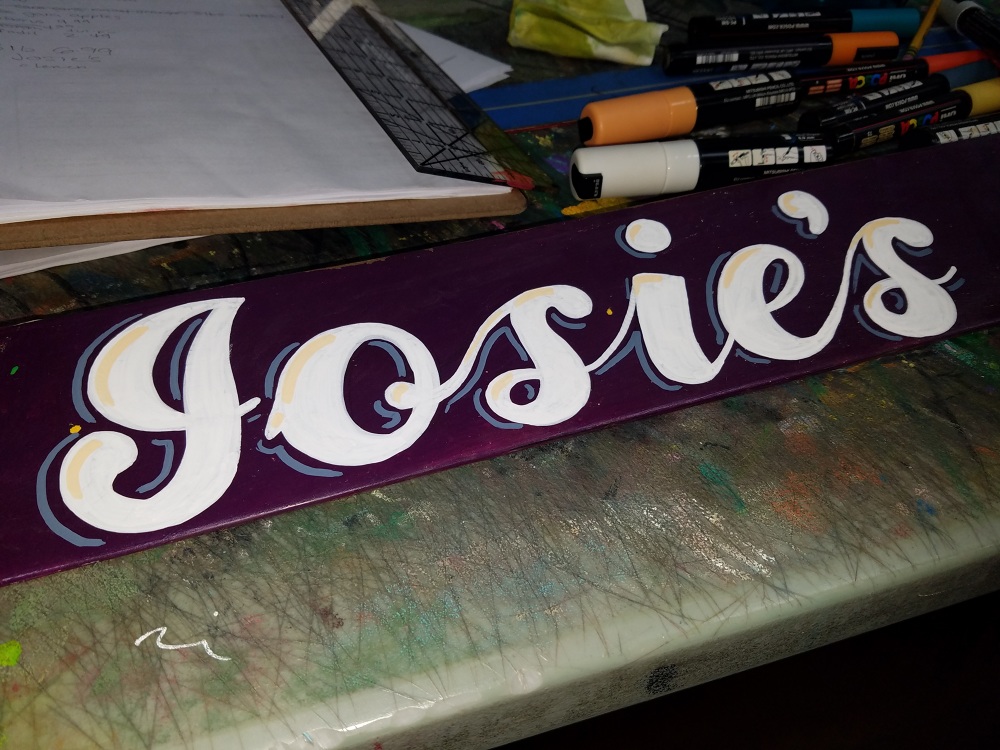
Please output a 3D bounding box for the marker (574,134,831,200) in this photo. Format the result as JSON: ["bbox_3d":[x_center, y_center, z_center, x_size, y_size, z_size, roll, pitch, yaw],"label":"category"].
[{"bbox_3d":[0.094,-0.094,0.333,0.133,0.022,0.022,-7,47,-10],"label":"marker"}]

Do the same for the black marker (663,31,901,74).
[{"bbox_3d":[0.162,-0.183,0.426,0.145,0.017,0.017,-8,47,-10],"label":"black marker"}]

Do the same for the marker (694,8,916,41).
[{"bbox_3d":[0.182,-0.207,0.446,0.147,0.017,0.017,-6,47,-9],"label":"marker"}]

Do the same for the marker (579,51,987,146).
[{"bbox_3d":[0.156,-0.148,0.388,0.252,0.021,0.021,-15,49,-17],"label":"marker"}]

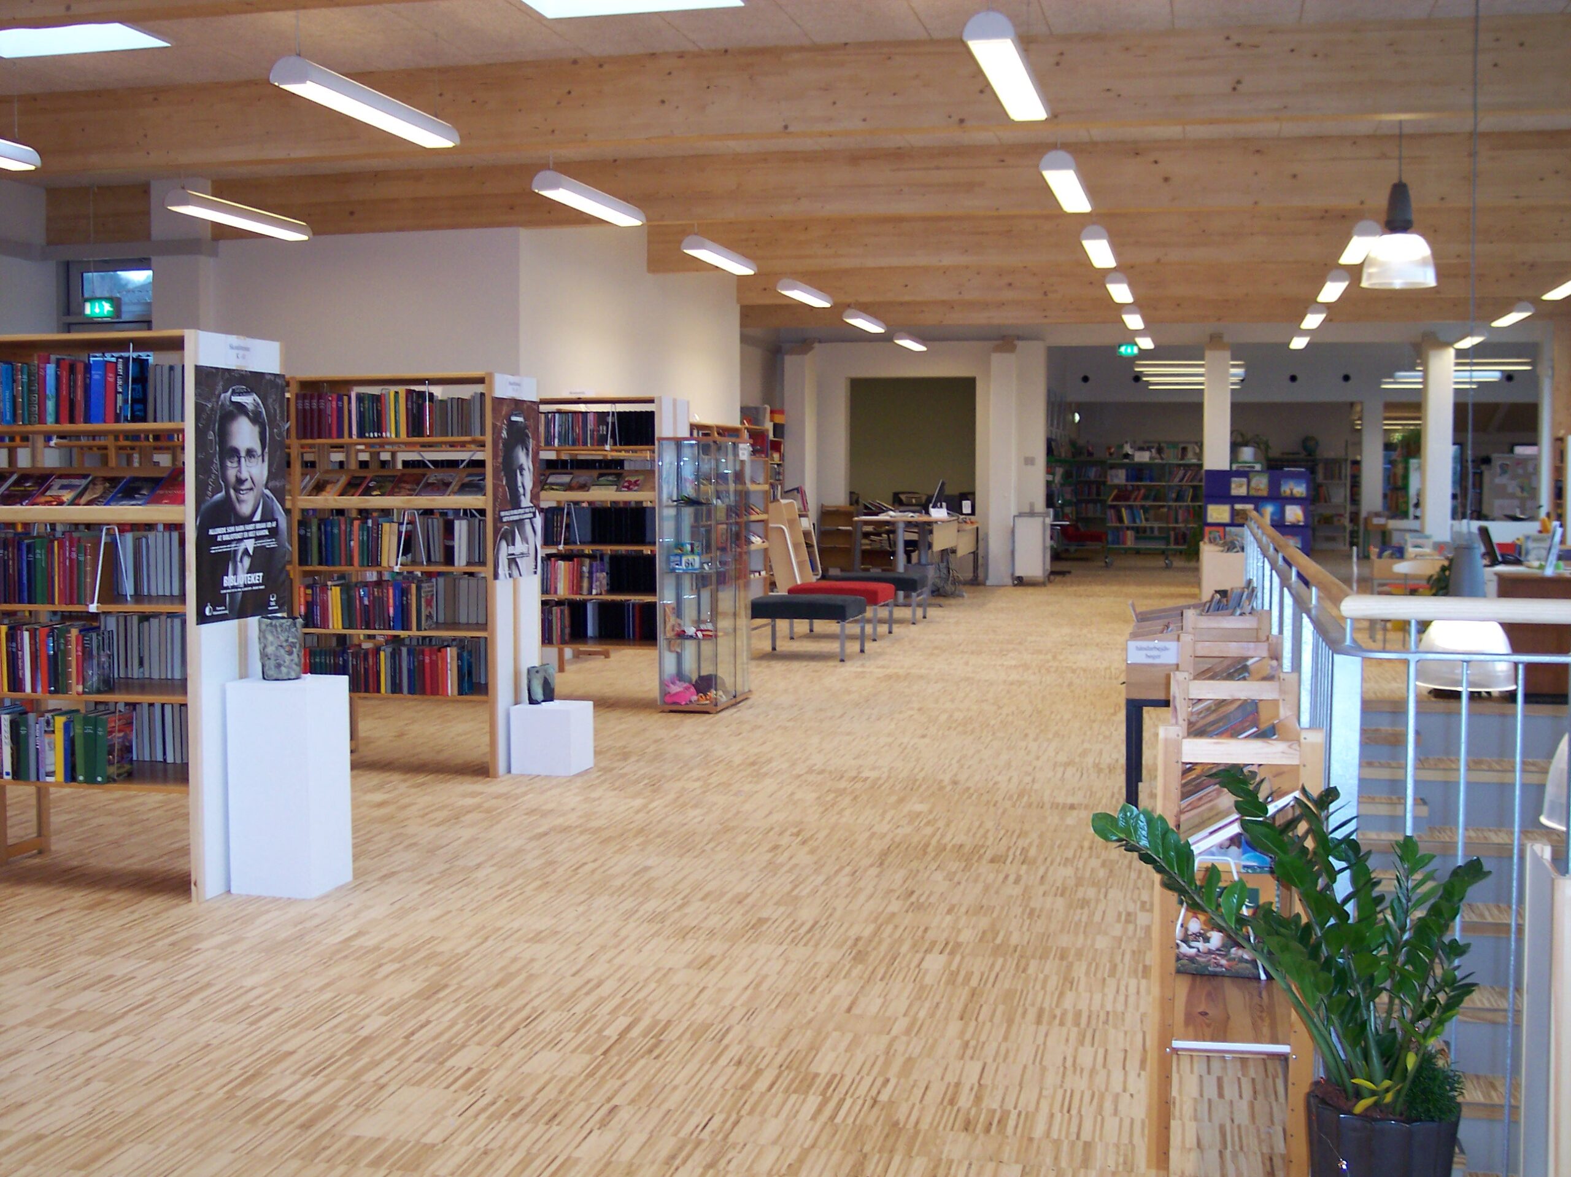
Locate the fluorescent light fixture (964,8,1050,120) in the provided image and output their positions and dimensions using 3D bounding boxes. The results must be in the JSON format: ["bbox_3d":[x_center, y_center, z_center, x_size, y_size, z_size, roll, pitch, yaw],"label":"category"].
[{"bbox_3d":[0.935,-2.133,7.108,0.193,0.108,1.520,1,4,14],"label":"fluorescent light fixture"}]

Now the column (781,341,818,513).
[{"bbox_3d":[0.194,-1.712,23.364,0.310,3.195,0.520,1,4,14],"label":"column"}]

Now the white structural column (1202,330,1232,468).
[{"bbox_3d":[5.649,-1.640,22.572,0.318,3.310,0.450,1,4,14],"label":"white structural column"}]

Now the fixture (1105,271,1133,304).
[{"bbox_3d":[3.151,-2.815,16.162,0.197,0.113,1.575,1,4,14],"label":"fixture"}]

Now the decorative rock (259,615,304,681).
[{"bbox_3d":[-1.691,0.198,5.834,0.148,0.215,0.120,-1,4,-16],"label":"decorative rock"}]

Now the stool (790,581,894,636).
[{"bbox_3d":[0.524,0.203,15.824,0.815,0.485,0.800,1,4,14],"label":"stool"}]

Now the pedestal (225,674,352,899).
[{"bbox_3d":[-1.779,0.703,6.205,0.312,0.750,0.300,1,4,14],"label":"pedestal"}]

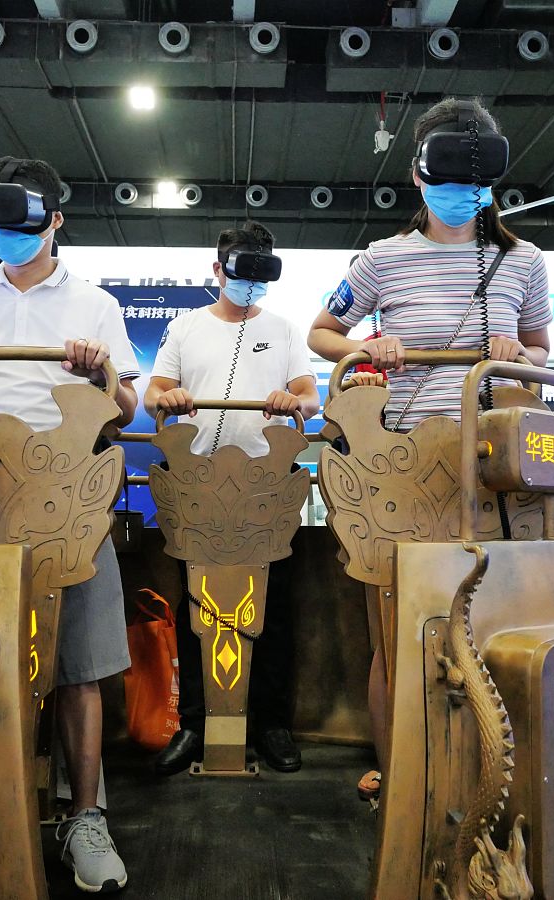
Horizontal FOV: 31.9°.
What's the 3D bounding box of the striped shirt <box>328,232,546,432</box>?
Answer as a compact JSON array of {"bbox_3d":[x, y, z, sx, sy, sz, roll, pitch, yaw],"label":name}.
[{"bbox_3d":[0.329,-0.236,2.000,0.450,0.430,0.260,0,-3,2],"label":"striped shirt"}]

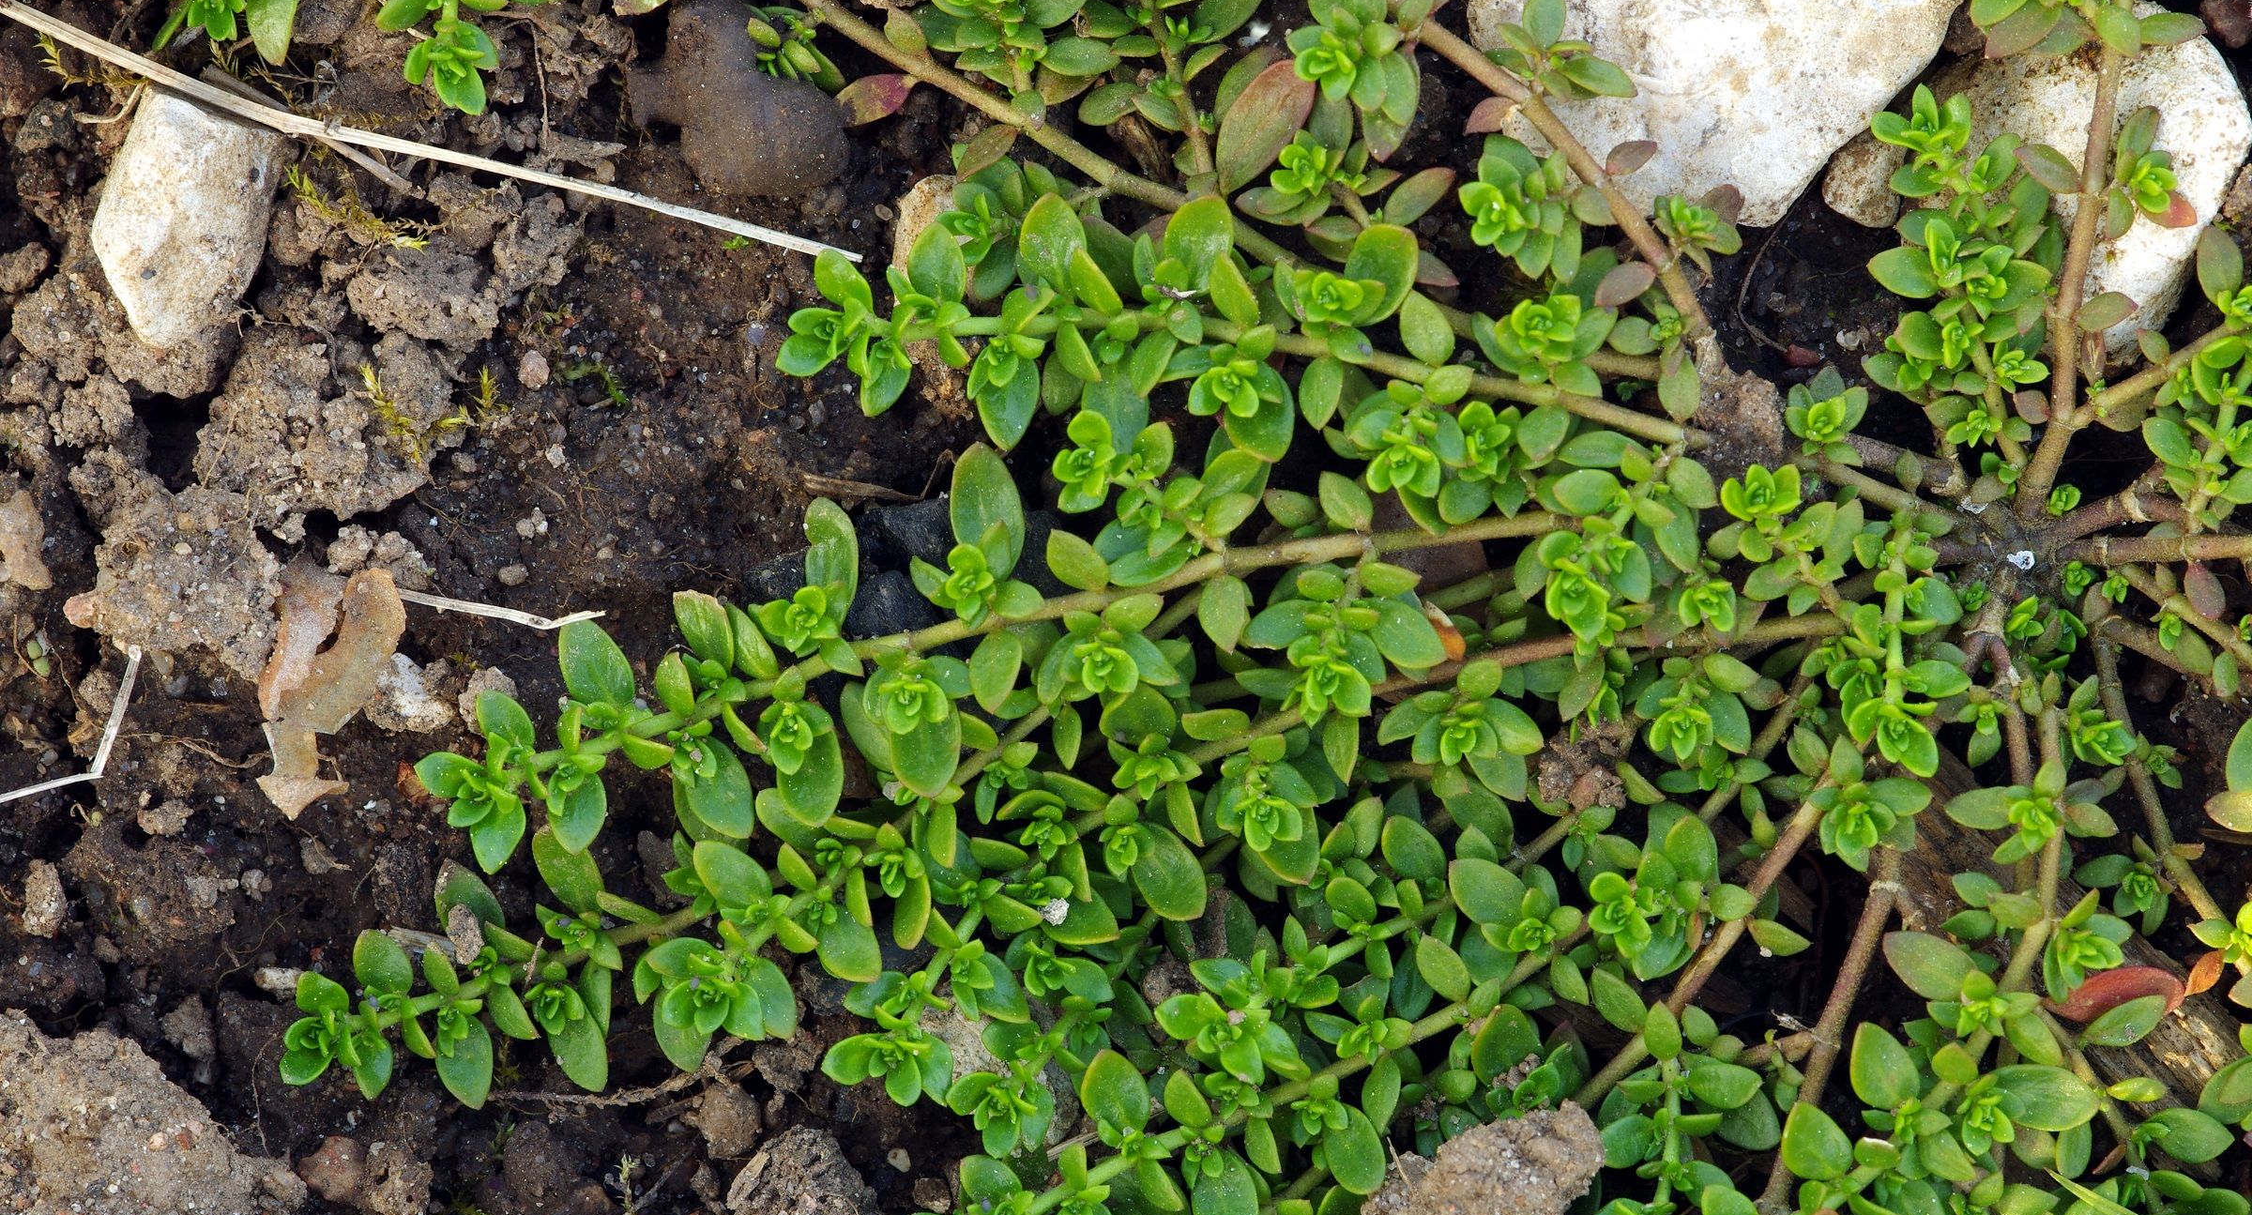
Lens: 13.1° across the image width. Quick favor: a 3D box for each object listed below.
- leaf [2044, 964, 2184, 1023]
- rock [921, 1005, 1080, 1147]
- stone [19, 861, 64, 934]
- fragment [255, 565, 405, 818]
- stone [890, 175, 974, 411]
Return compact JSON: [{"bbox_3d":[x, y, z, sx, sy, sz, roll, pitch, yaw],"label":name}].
[{"bbox_3d":[0.069,0.027,0.687,0.010,0.004,0.004,0,80,0],"label":"leaf"},{"bbox_3d":[-0.009,0.033,0.690,0.012,0.009,0.011,0,80,0],"label":"rock"},{"bbox_3d":[-0.077,0.021,0.693,0.003,0.004,0.006,0,80,0],"label":"stone"},{"bbox_3d":[-0.056,0.006,0.694,0.011,0.005,0.018,0,80,0],"label":"fragment"},{"bbox_3d":[-0.013,-0.022,0.700,0.008,0.009,0.017,0,80,0],"label":"stone"}]

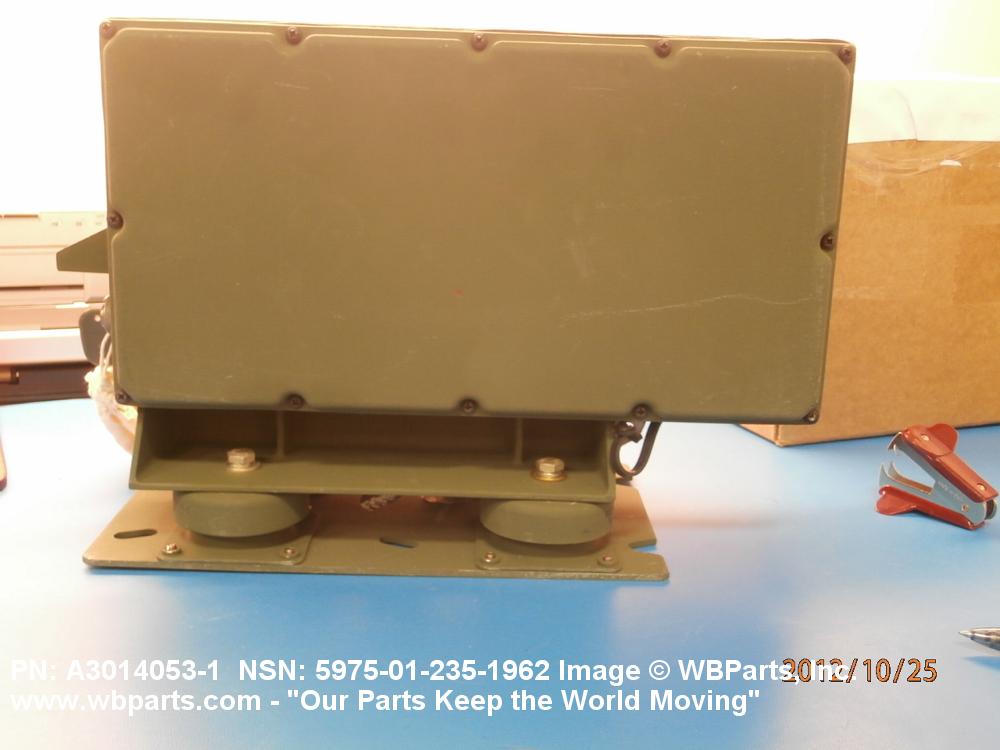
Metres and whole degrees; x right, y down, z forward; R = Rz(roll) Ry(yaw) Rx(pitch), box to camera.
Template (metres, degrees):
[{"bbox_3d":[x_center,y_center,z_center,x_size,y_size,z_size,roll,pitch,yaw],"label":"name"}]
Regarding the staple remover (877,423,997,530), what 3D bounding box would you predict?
[{"bbox_3d":[0.215,0.048,0.535,0.033,0.042,0.056,-11,19,-40],"label":"staple remover"}]

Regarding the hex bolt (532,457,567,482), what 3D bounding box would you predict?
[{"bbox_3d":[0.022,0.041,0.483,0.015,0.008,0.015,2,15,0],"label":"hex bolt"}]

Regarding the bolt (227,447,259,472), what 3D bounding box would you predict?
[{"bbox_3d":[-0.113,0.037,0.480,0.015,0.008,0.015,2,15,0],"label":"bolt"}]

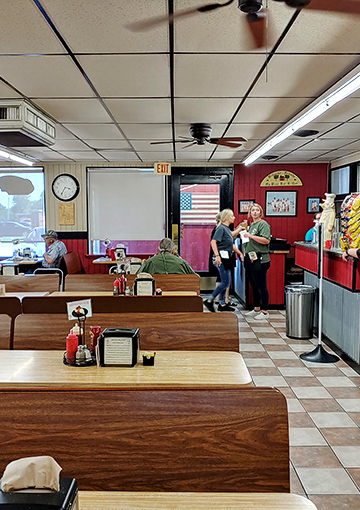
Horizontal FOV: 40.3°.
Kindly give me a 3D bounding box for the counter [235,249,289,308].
[{"bbox_3d":[1.439,0.342,8.712,0.694,1.030,1.326,0,5,0],"label":"counter"}]

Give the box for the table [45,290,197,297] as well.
[{"bbox_3d":[-0.557,0.768,4.603,1.460,0.755,0.580,0,5,0],"label":"table"}]

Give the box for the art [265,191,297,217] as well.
[{"bbox_3d":[1.900,-0.954,9.172,0.600,0.500,0.030,0,5,0],"label":"art"}]

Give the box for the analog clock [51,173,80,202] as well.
[{"bbox_3d":[-2.135,-1.260,9.206,0.515,0.515,0.051,0,5,0],"label":"analog clock"}]

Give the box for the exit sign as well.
[{"bbox_3d":[-0.316,-1.606,9.181,0.308,0.219,0.061,0,5,0],"label":"exit sign"}]

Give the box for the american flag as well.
[{"bbox_3d":[0.395,-0.900,9.357,0.780,0.650,0.030,0,5,0],"label":"american flag"}]

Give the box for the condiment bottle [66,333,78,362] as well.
[{"bbox_3d":[-0.583,0.496,2.682,0.065,0.171,0.065,0,5,0],"label":"condiment bottle"}]

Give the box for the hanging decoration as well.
[{"bbox_3d":[1.913,-1.433,9.221,0.806,0.306,0.031,0,5,0],"label":"hanging decoration"}]

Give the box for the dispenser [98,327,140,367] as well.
[{"bbox_3d":[-0.332,0.516,2.733,0.192,0.173,0.155,0,5,0],"label":"dispenser"}]

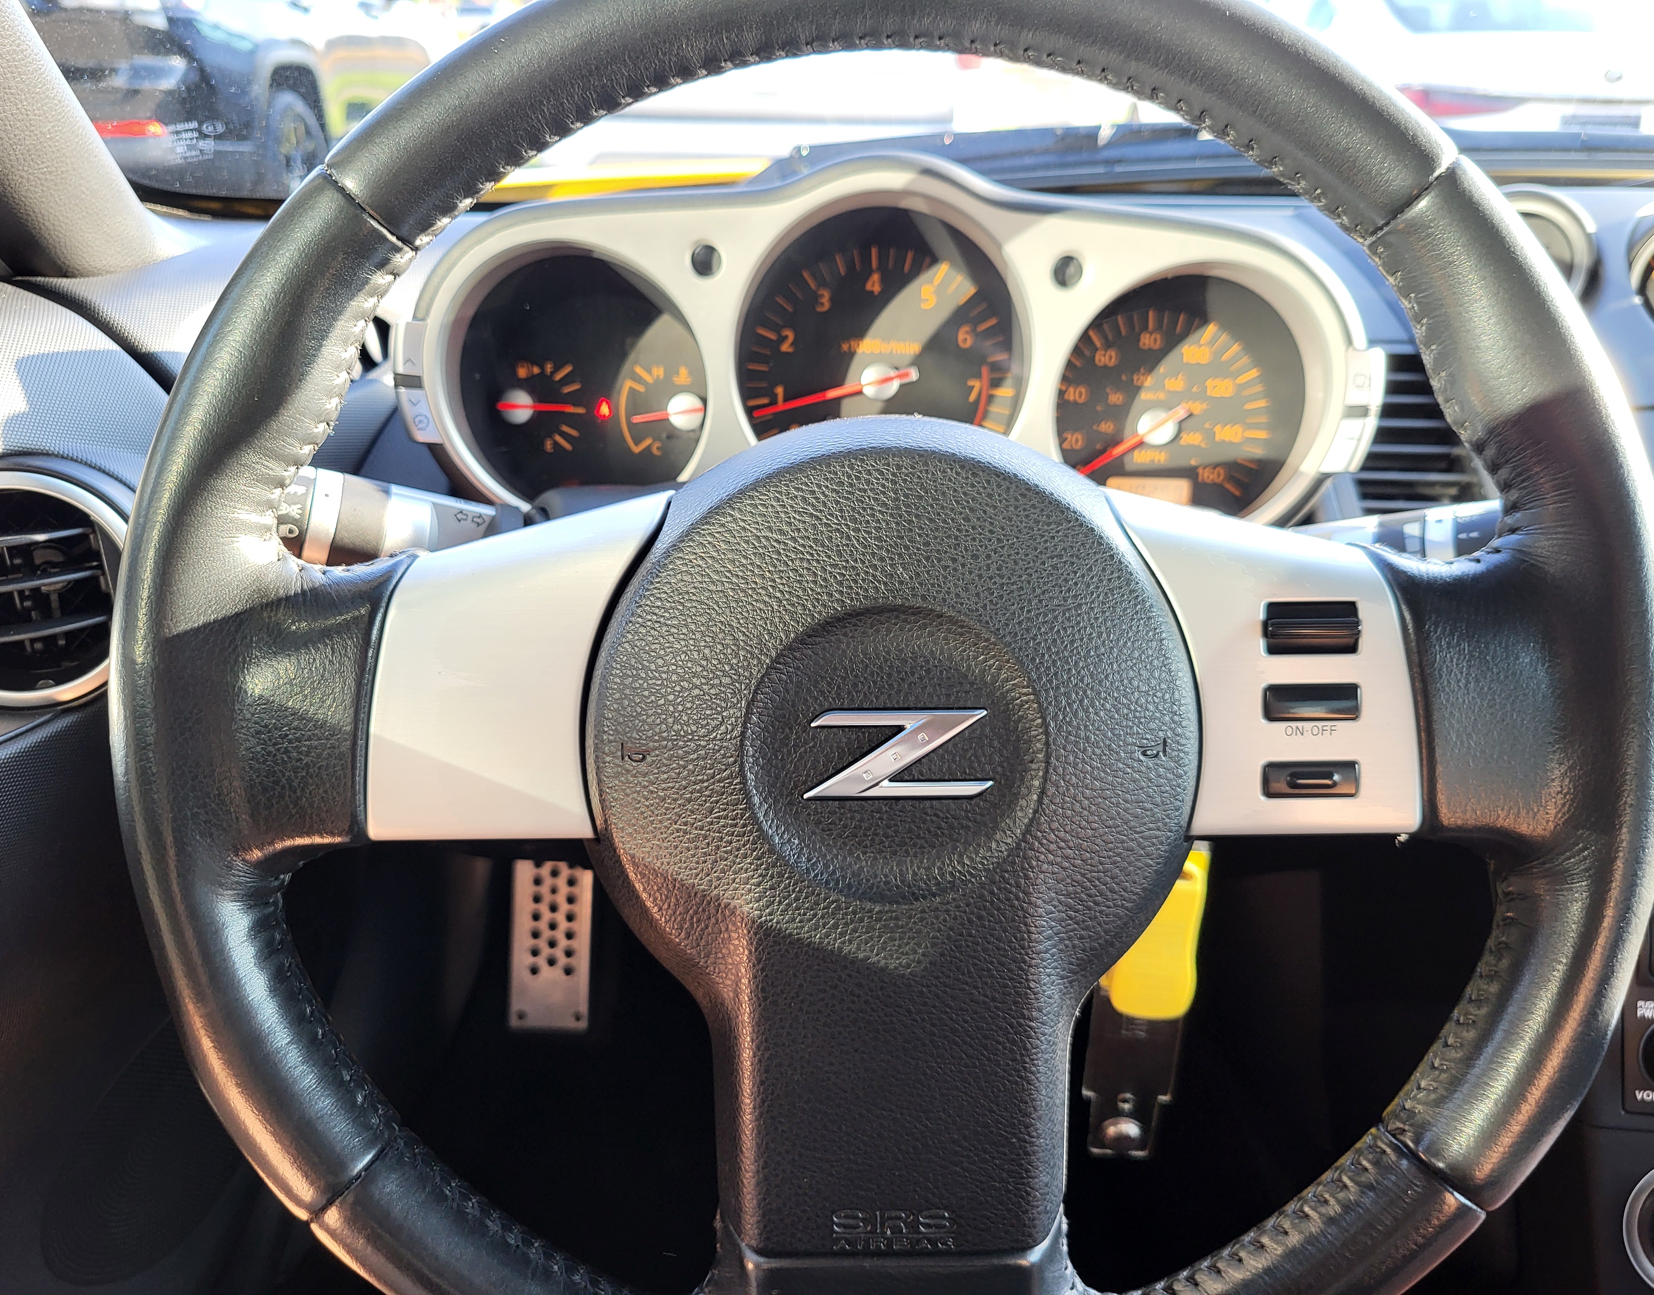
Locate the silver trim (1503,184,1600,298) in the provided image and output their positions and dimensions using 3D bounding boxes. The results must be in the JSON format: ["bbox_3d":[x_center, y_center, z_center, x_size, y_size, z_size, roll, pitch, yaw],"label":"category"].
[{"bbox_3d":[0.322,-0.181,0.605,0.065,0.065,0.020,4,10,7],"label":"silver trim"}]

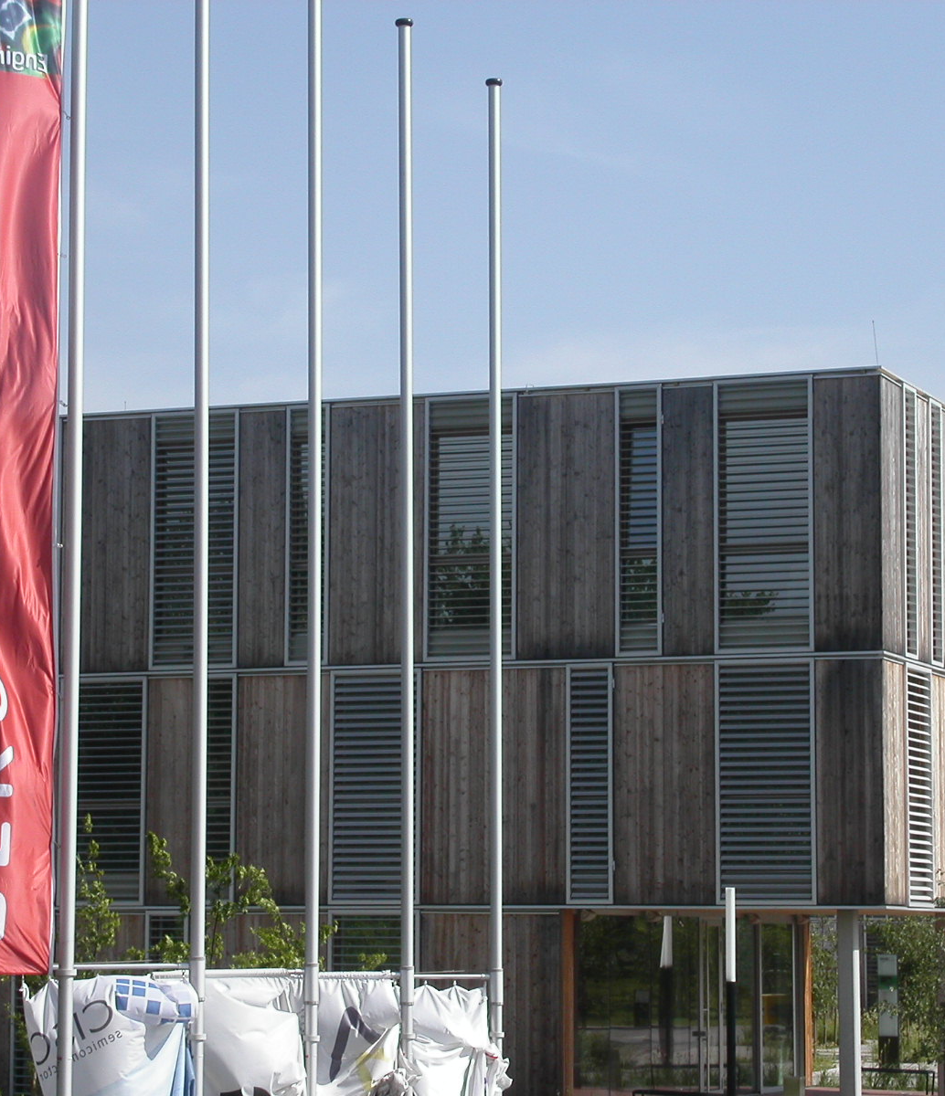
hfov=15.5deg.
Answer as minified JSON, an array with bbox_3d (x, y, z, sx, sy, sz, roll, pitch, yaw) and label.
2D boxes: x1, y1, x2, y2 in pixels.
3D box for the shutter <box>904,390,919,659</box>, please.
[{"bbox_3d":[6.269,-0.362,49.845,0.100,3.928,0.681,-2,-7,22],"label":"shutter"}]

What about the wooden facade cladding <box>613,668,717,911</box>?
[{"bbox_3d":[2.758,3.384,49.495,1.530,3.429,0.100,-2,-7,22],"label":"wooden facade cladding"}]

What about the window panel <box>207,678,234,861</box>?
[{"bbox_3d":[-4.016,3.774,54.159,0.714,3.579,0.100,-2,-7,22],"label":"window panel"}]

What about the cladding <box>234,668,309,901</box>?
[{"bbox_3d":[-2.926,3.752,53.722,1.595,3.552,0.100,-2,-7,22],"label":"cladding"}]

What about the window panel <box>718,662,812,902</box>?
[{"bbox_3d":[4.136,3.291,48.593,1.405,3.426,0.100,-2,-7,22],"label":"window panel"}]

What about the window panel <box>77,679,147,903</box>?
[{"bbox_3d":[-5.843,3.842,54.889,1.554,3.613,0.100,-2,-7,22],"label":"window panel"}]

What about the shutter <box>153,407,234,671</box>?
[{"bbox_3d":[-4.221,-0.127,52.750,1.484,3.941,0.100,-2,-7,22],"label":"shutter"}]

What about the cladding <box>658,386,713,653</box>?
[{"bbox_3d":[3.232,-0.413,51.716,0.829,4.051,0.100,-2,-7,22],"label":"cladding"}]

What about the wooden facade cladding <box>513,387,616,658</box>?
[{"bbox_3d":[1.412,-0.336,52.442,1.599,4.064,0.100,-2,-7,22],"label":"wooden facade cladding"}]

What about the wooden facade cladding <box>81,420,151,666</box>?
[{"bbox_3d":[-5.820,-0.058,55.329,1.560,4.095,0.100,-2,-7,22],"label":"wooden facade cladding"}]

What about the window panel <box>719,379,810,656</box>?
[{"bbox_3d":[4.326,-0.486,51.283,1.476,4.054,0.100,-2,-7,22],"label":"window panel"}]

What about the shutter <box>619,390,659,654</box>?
[{"bbox_3d":[2.406,-0.376,49.718,0.658,3.870,0.100,-2,-7,22],"label":"shutter"}]

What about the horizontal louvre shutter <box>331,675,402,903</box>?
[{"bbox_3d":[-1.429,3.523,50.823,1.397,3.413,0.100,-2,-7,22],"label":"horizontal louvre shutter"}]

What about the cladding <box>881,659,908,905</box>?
[{"bbox_3d":[5.875,3.289,48.457,0.080,3.406,1.139,-2,-7,22],"label":"cladding"}]

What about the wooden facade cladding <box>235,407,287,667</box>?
[{"bbox_3d":[-3.278,-0.147,54.313,0.854,4.110,0.100,-2,-7,22],"label":"wooden facade cladding"}]

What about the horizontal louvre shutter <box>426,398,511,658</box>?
[{"bbox_3d":[-0.017,-0.297,51.052,1.448,3.923,0.100,-2,-7,22],"label":"horizontal louvre shutter"}]

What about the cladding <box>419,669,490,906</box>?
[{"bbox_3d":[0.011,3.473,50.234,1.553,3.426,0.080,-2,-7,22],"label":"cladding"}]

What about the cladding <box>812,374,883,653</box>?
[{"bbox_3d":[5.279,-0.477,48.554,0.978,3.884,0.080,-2,-7,22],"label":"cladding"}]

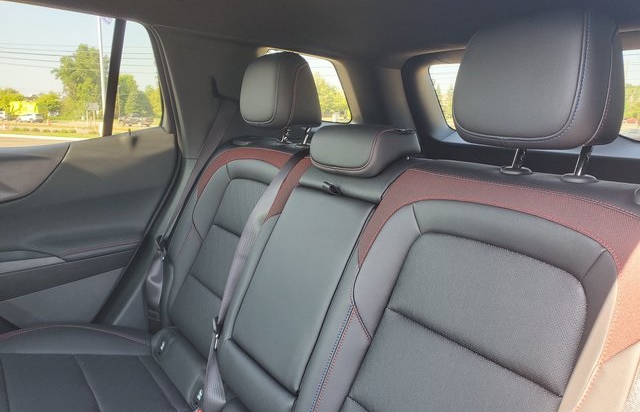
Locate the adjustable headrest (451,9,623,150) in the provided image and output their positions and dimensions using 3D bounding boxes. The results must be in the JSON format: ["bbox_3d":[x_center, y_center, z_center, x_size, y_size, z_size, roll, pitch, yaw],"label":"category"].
[{"bbox_3d":[0.318,-0.180,0.703,0.155,0.190,0.230,-2,11,-36],"label":"adjustable headrest"}]

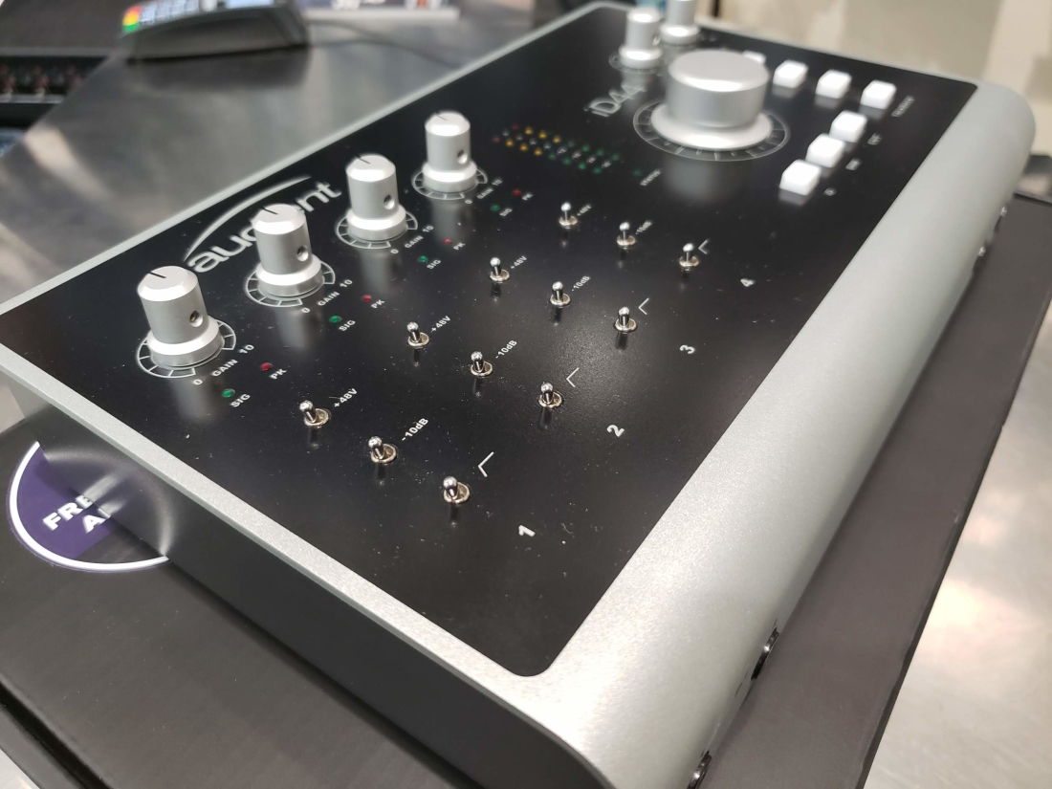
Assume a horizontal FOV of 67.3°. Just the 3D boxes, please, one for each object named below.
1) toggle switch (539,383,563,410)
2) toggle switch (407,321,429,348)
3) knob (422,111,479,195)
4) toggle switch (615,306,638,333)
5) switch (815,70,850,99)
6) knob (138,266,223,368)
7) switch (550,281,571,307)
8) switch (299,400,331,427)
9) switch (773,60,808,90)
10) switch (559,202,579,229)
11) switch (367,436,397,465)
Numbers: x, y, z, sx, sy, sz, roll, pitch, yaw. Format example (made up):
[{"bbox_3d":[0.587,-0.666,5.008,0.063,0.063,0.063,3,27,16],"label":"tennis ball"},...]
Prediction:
[{"bbox_3d":[0.005,-0.001,0.156,0.005,0.007,0.005,25,46,26],"label":"toggle switch"},{"bbox_3d":[-0.024,-0.014,0.171,0.005,0.007,0.005,25,46,26],"label":"toggle switch"},{"bbox_3d":[-0.021,-0.066,0.215,0.015,0.017,0.015,-1,43,1],"label":"knob"},{"bbox_3d":[0.022,-0.017,0.174,0.005,0.007,0.005,0,41,0],"label":"toggle switch"},{"bbox_3d":[0.102,-0.102,0.261,0.009,0.006,0.008,25,49,26],"label":"switch"},{"bbox_3d":[-0.074,-0.017,0.169,0.015,0.018,0.015,0,41,0],"label":"knob"},{"bbox_3d":[0.007,-0.023,0.177,0.005,0.007,0.006,25,49,26],"label":"switch"},{"bbox_3d":[-0.041,0.003,0.154,0.005,0.007,0.005,25,46,26],"label":"switch"},{"bbox_3d":[0.092,-0.111,0.276,0.008,0.005,0.008,25,46,26],"label":"switch"},{"bbox_3d":[0.011,-0.047,0.207,0.005,0.007,0.005,0,41,0],"label":"switch"},{"bbox_3d":[-0.027,0.009,0.143,0.005,0.007,0.006,25,49,26],"label":"switch"}]

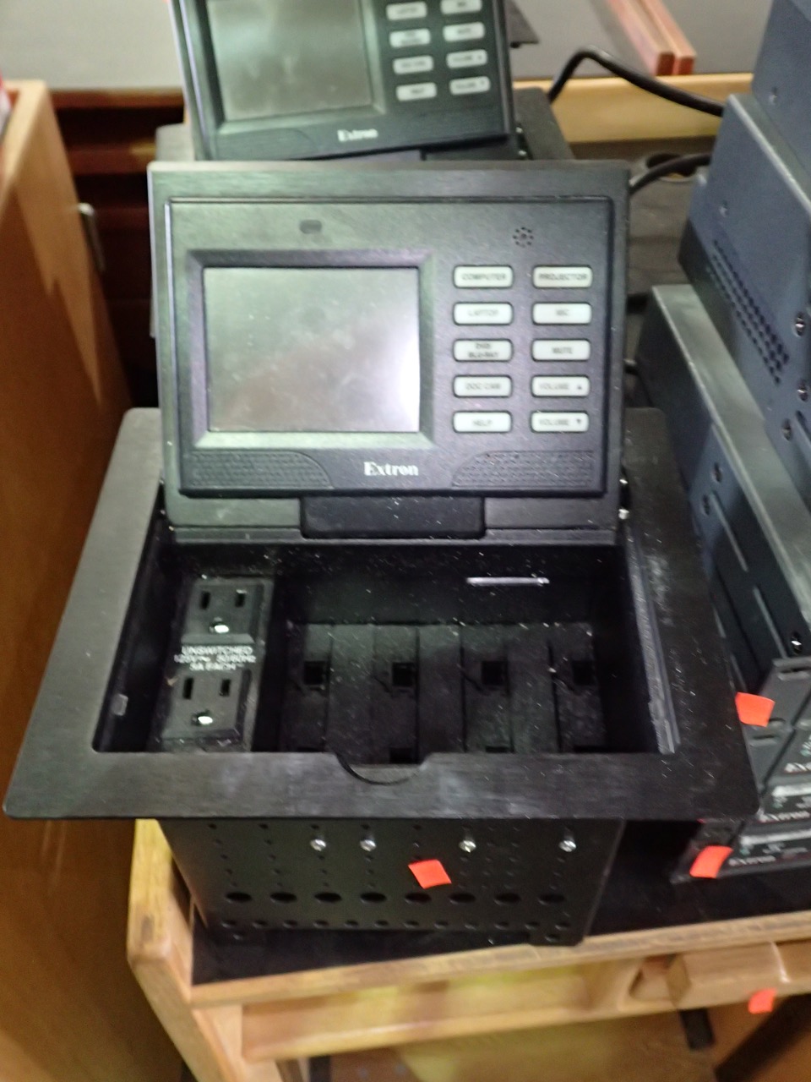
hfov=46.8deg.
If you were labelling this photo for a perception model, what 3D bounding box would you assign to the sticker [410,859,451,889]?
[{"bbox_3d":[0.009,0.124,0.349,0.013,0.024,0.002,-12,47,14],"label":"sticker"}]

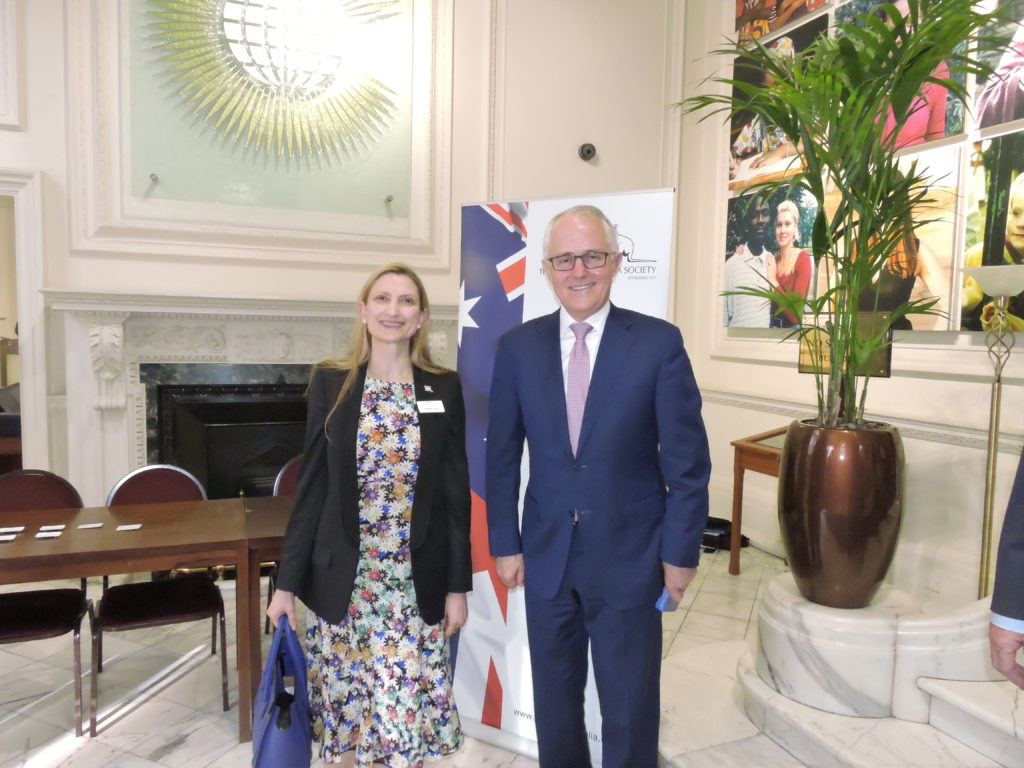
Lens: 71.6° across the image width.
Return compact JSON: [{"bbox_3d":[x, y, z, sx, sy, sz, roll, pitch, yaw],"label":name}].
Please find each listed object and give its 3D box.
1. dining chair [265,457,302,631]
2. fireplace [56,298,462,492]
[{"bbox_3d":[-0.858,0.812,3.333,0.465,0.895,0.575,-1,5,-26],"label":"dining chair"},{"bbox_3d":[-1.452,0.327,4.457,2.491,1.699,0.340,0,4,-19],"label":"fireplace"}]

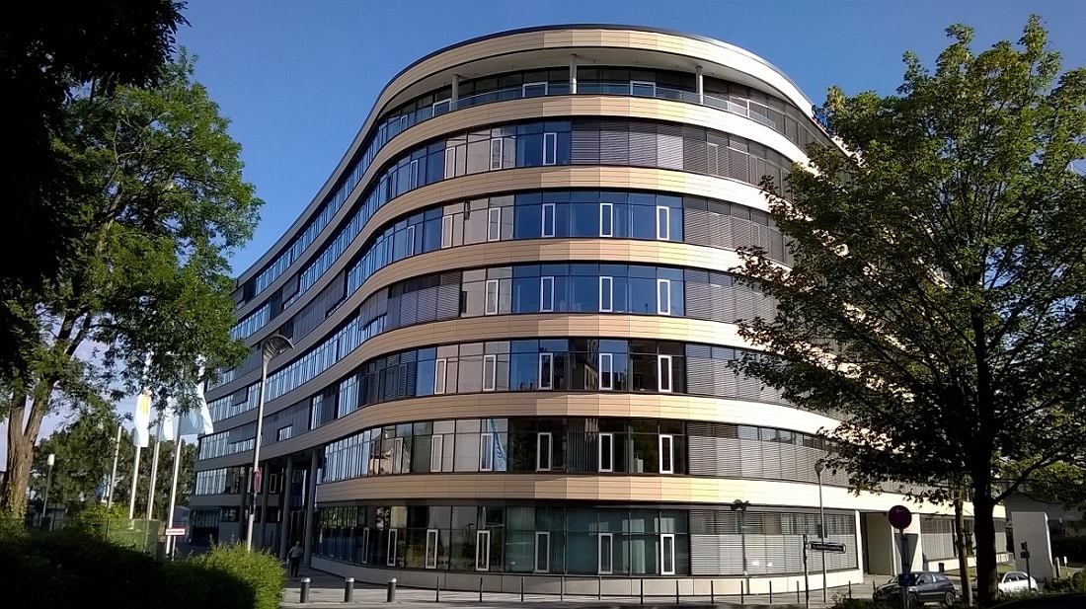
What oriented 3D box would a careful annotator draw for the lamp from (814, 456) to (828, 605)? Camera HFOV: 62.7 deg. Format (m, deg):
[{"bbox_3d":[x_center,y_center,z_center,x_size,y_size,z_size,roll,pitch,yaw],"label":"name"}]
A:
[{"bbox_3d":[11.875,9.565,37.874,0.500,5.890,0.500,-3,-14,17],"label":"lamp"}]

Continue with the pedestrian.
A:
[{"bbox_3d":[-12.765,13.209,46.222,0.680,1.770,0.420,4,-14,-11],"label":"pedestrian"}]

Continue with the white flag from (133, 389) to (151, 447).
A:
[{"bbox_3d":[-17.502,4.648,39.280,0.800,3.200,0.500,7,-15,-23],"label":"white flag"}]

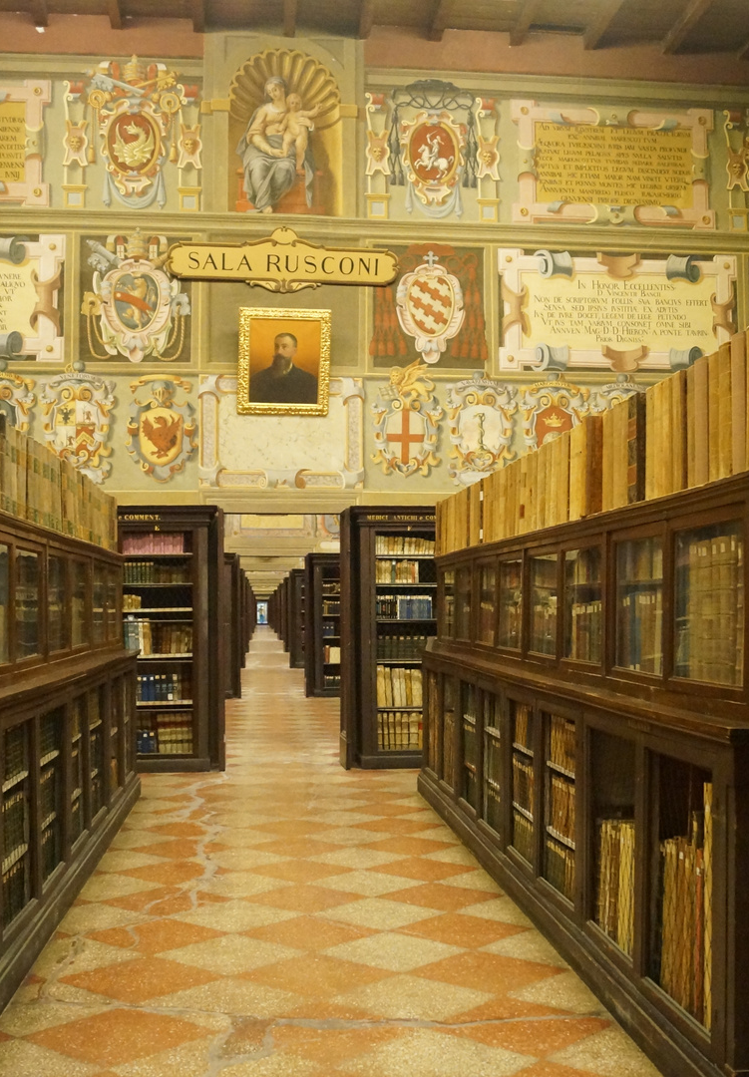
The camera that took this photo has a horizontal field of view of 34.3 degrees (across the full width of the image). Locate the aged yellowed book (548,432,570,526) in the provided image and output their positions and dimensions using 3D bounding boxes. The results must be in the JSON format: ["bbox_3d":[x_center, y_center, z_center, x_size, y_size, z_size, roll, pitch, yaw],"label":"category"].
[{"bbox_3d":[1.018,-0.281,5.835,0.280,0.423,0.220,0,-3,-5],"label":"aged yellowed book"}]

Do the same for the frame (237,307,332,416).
[{"bbox_3d":[-0.830,-1.628,11.260,0.832,0.986,0.090,0,5,-5],"label":"frame"}]

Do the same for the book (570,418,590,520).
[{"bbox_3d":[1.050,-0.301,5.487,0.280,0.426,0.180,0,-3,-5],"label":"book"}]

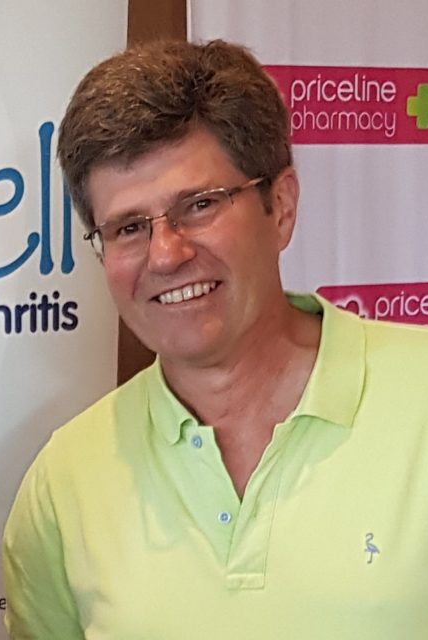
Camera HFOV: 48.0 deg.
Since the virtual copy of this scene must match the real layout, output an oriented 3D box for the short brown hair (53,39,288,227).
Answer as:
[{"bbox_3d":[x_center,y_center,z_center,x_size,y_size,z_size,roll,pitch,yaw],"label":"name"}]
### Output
[{"bbox_3d":[-0.046,-0.184,0.465,0.195,0.165,0.205,-13,13,24],"label":"short brown hair"}]

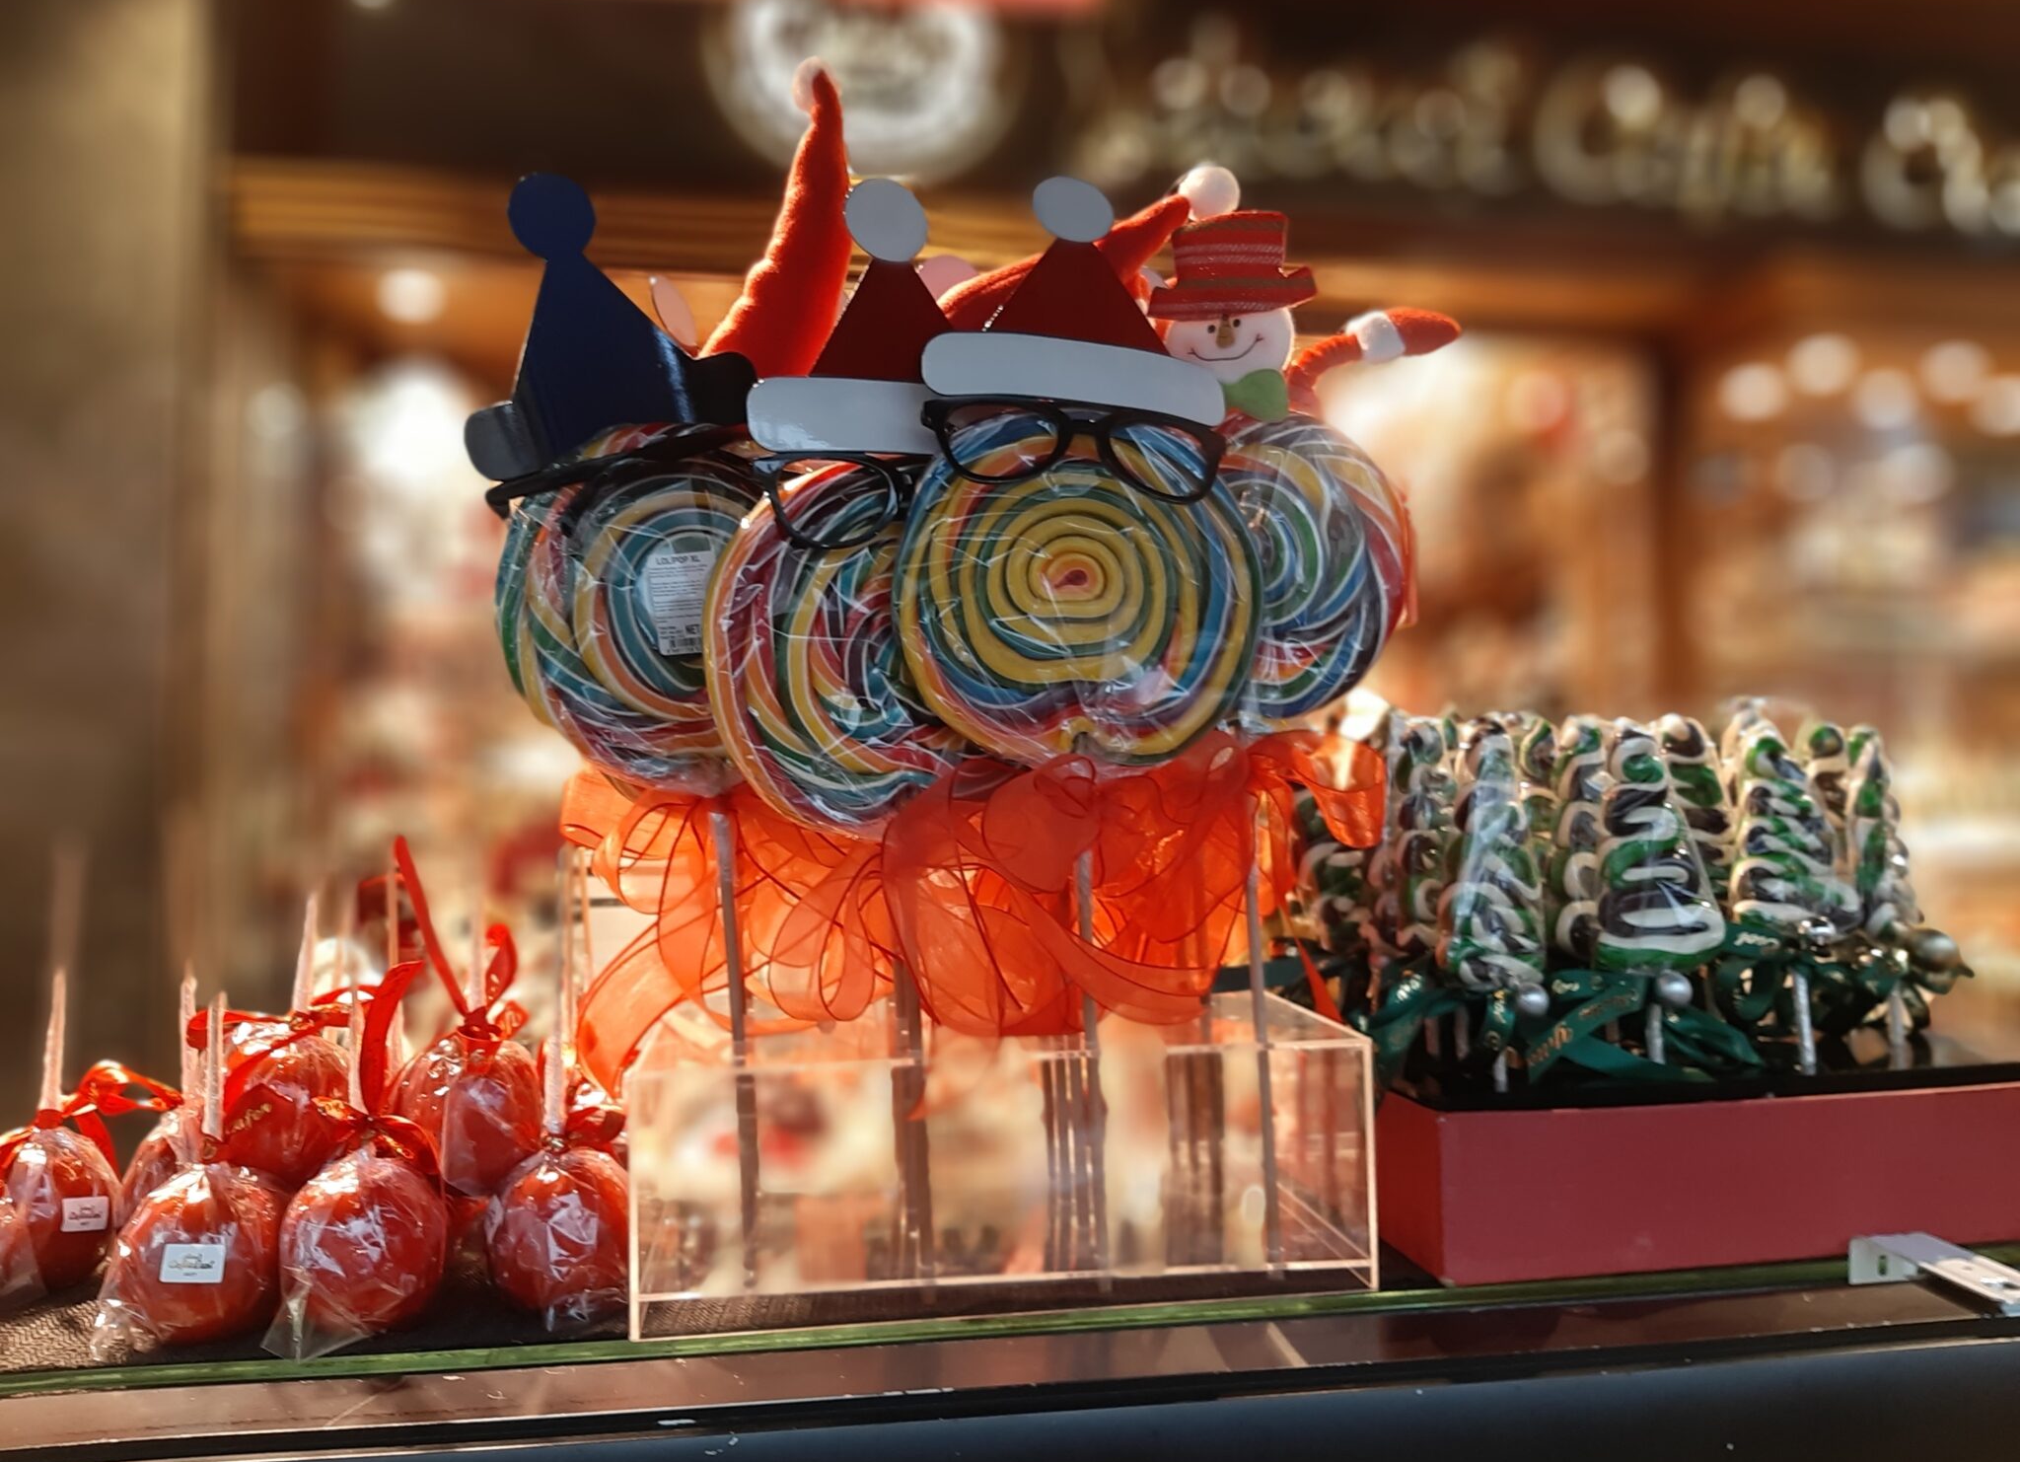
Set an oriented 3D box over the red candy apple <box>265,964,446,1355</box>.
[{"bbox_3d":[-0.312,0.207,0.728,0.082,0.174,0.084,-1,-2,-7],"label":"red candy apple"}]

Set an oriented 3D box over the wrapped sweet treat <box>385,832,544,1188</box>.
[{"bbox_3d":[-0.289,0.152,0.801,0.080,0.185,0.080,-1,-2,-7],"label":"wrapped sweet treat"}]

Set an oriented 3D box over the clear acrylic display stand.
[{"bbox_3d":[-0.010,0.224,0.826,0.365,0.124,0.181,-1,-2,-7],"label":"clear acrylic display stand"}]

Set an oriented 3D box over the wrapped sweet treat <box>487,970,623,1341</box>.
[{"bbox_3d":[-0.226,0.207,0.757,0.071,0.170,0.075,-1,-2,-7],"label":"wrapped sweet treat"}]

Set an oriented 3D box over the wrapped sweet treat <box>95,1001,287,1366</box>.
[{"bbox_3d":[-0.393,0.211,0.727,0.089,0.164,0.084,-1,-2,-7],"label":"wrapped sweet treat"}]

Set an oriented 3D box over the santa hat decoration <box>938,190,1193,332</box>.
[{"bbox_3d":[0.032,-0.258,0.858,0.145,0.097,0.079,-1,-2,-7],"label":"santa hat decoration"}]

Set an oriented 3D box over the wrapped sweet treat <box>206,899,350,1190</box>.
[{"bbox_3d":[-0.395,0.168,0.819,0.078,0.153,0.078,-1,-2,-7],"label":"wrapped sweet treat"}]

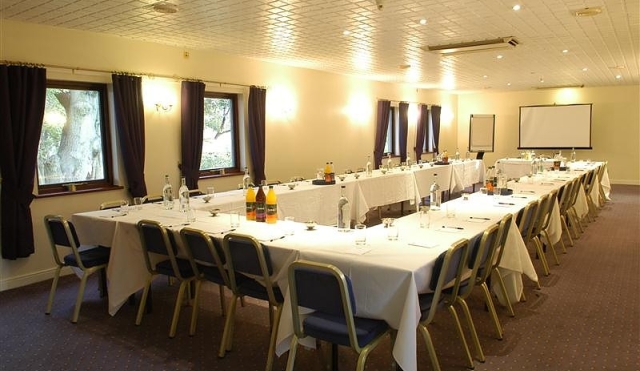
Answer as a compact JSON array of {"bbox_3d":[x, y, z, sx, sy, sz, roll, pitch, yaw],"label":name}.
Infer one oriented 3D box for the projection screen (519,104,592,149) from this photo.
[{"bbox_3d":[6.362,-1.586,11.991,1.830,1.180,0.060,4,8,37],"label":"projection screen"}]

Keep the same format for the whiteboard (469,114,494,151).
[{"bbox_3d":[4.673,-1.502,12.821,0.700,1.050,0.050,2,7,27],"label":"whiteboard"}]

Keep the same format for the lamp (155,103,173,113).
[{"bbox_3d":[-1.921,-0.959,5.432,0.140,0.150,0.240,4,8,37],"label":"lamp"}]

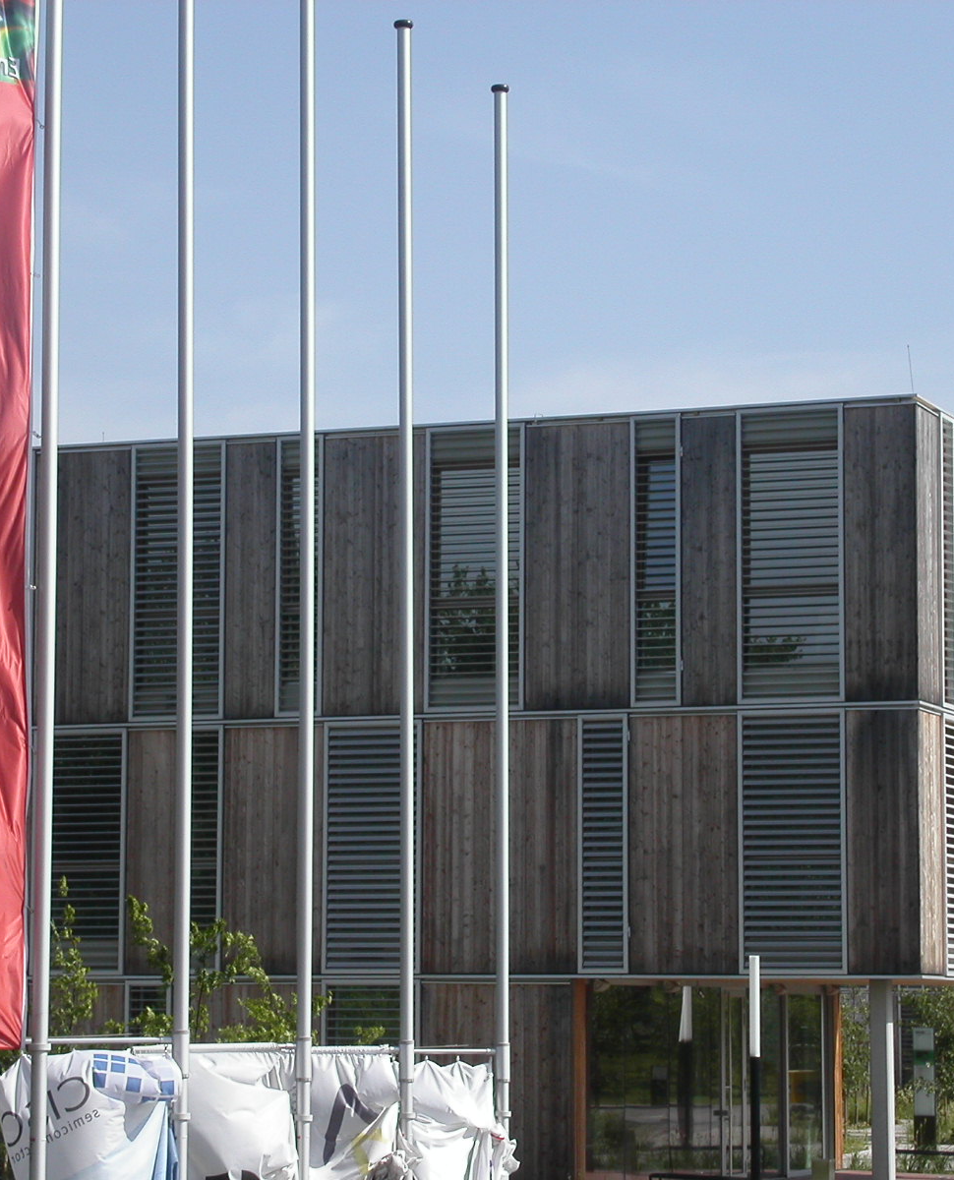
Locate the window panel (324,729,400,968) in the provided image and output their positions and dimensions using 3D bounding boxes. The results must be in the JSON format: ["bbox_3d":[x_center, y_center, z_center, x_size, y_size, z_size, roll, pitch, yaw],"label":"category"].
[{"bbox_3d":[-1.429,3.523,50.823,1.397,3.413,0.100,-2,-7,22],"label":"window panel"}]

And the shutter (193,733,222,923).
[{"bbox_3d":[-4.016,3.774,54.159,0.714,3.579,0.100,-2,-7,22],"label":"shutter"}]

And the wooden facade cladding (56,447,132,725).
[{"bbox_3d":[-5.820,-0.058,55.329,1.560,4.095,0.100,-2,-7,22],"label":"wooden facade cladding"}]

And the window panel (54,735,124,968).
[{"bbox_3d":[-5.843,3.842,54.889,1.554,3.613,0.100,-2,-7,22],"label":"window panel"}]

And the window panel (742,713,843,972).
[{"bbox_3d":[4.136,3.291,48.593,1.405,3.426,0.100,-2,-7,22],"label":"window panel"}]

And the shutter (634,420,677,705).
[{"bbox_3d":[2.406,-0.376,49.718,0.658,3.870,0.100,-2,-7,22],"label":"shutter"}]

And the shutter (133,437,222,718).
[{"bbox_3d":[-4.221,-0.127,52.750,1.484,3.941,0.100,-2,-7,22],"label":"shutter"}]

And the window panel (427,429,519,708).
[{"bbox_3d":[-0.017,-0.297,51.052,1.448,3.923,0.100,-2,-7,22],"label":"window panel"}]

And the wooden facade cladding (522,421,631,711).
[{"bbox_3d":[1.412,-0.336,52.442,1.599,4.064,0.100,-2,-7,22],"label":"wooden facade cladding"}]

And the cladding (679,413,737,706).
[{"bbox_3d":[3.232,-0.413,51.716,0.829,4.051,0.100,-2,-7,22],"label":"cladding"}]

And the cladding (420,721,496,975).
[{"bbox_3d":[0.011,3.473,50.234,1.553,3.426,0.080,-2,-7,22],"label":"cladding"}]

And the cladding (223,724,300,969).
[{"bbox_3d":[-2.926,3.752,53.722,1.595,3.552,0.100,-2,-7,22],"label":"cladding"}]

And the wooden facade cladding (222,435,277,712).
[{"bbox_3d":[-3.278,-0.147,54.313,0.854,4.110,0.100,-2,-7,22],"label":"wooden facade cladding"}]

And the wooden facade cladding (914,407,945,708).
[{"bbox_3d":[5.940,-0.421,49.265,0.100,3.916,1.242,-2,-7,22],"label":"wooden facade cladding"}]

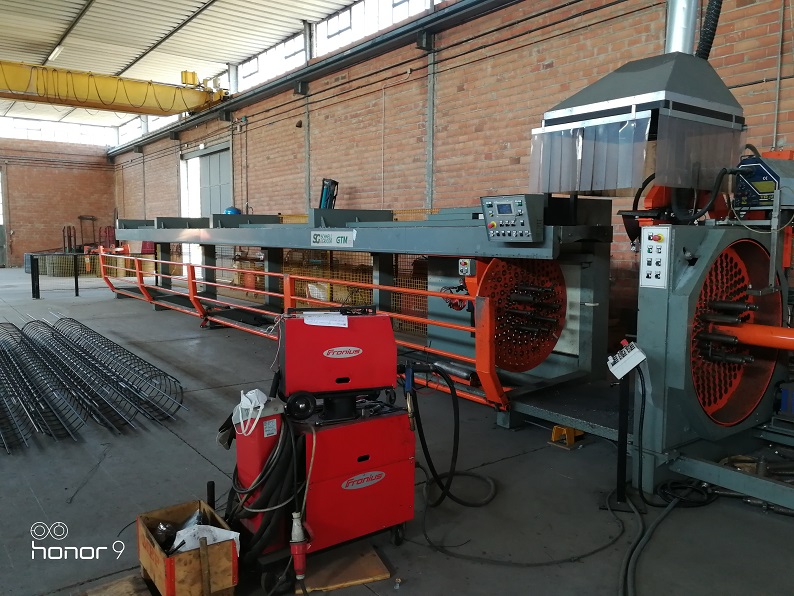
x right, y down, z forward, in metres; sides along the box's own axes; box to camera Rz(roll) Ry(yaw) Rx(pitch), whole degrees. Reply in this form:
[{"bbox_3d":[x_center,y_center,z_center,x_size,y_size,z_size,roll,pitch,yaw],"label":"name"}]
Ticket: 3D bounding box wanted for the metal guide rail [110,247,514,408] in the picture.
[{"bbox_3d":[-3.132,-0.074,10.108,0.440,1.030,12.900,-5,8,-37],"label":"metal guide rail"}]

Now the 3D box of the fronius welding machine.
[{"bbox_3d":[-0.391,0.685,3.168,0.880,1.280,0.470,-4,7,-34],"label":"fronius welding machine"}]

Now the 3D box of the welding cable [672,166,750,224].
[{"bbox_3d":[2.188,-0.725,4.423,0.250,0.420,0.550,-5,8,-37],"label":"welding cable"}]

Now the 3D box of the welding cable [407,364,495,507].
[{"bbox_3d":[0.279,0.789,3.792,0.760,0.940,0.500,-4,7,-34],"label":"welding cable"}]

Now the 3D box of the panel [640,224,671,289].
[{"bbox_3d":[1.593,-0.252,3.790,0.060,0.385,0.190,-5,8,-37],"label":"panel"}]

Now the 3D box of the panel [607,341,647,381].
[{"bbox_3d":[1.381,0.375,3.728,0.082,0.199,0.094,41,22,-13],"label":"panel"}]

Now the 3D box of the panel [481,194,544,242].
[{"bbox_3d":[0.913,-0.630,4.932,0.210,0.360,0.465,-5,8,-37],"label":"panel"}]

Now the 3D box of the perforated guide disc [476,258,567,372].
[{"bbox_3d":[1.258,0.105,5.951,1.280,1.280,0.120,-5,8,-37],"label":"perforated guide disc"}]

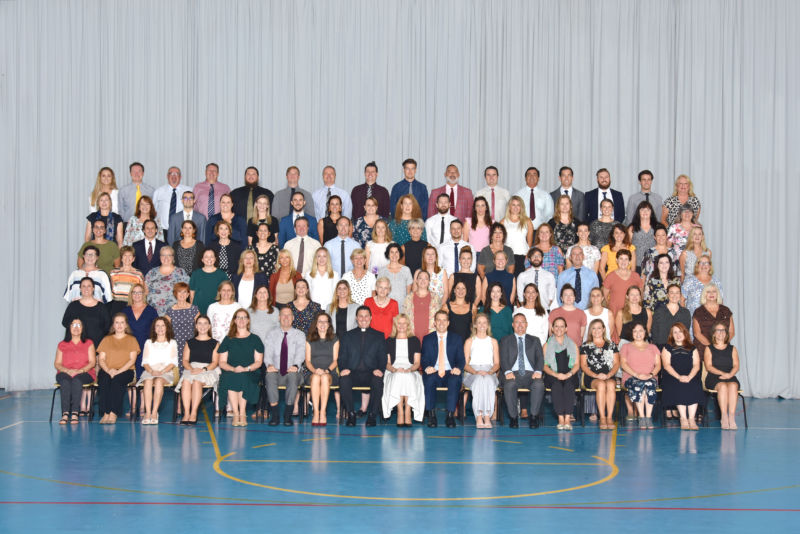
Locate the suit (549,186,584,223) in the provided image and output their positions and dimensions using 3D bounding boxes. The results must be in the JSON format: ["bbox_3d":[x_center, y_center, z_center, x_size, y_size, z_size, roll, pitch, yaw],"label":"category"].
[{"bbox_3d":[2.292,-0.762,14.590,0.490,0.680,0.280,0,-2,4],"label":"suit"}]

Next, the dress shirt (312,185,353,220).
[{"bbox_3d":[-0.931,-0.795,14.541,0.530,0.660,0.280,1,-2,-2],"label":"dress shirt"}]

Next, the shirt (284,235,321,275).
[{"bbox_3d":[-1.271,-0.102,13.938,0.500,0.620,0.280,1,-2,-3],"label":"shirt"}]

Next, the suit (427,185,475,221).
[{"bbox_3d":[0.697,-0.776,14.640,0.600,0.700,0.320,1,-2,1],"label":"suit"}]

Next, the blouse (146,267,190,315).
[{"bbox_3d":[-2.950,0.335,13.540,0.570,0.670,0.340,1,-2,-7],"label":"blouse"}]

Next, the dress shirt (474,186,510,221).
[{"bbox_3d":[1.263,-0.772,14.590,0.490,0.660,0.280,0,-2,2],"label":"dress shirt"}]

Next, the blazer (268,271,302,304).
[{"bbox_3d":[-1.473,0.358,13.690,0.470,0.640,0.290,1,-2,-2],"label":"blazer"}]

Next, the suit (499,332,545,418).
[{"bbox_3d":[1.435,1.265,12.550,0.520,0.965,0.680,0,-2,3],"label":"suit"}]

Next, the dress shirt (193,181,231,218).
[{"bbox_3d":[-2.572,-0.847,14.590,0.530,0.660,0.310,1,-2,-5],"label":"dress shirt"}]

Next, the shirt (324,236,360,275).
[{"bbox_3d":[-0.740,-0.067,13.891,0.510,0.660,0.280,1,-2,-2],"label":"shirt"}]

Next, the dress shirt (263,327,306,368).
[{"bbox_3d":[-1.367,0.995,12.597,0.520,0.560,0.340,1,-2,-3],"label":"dress shirt"}]

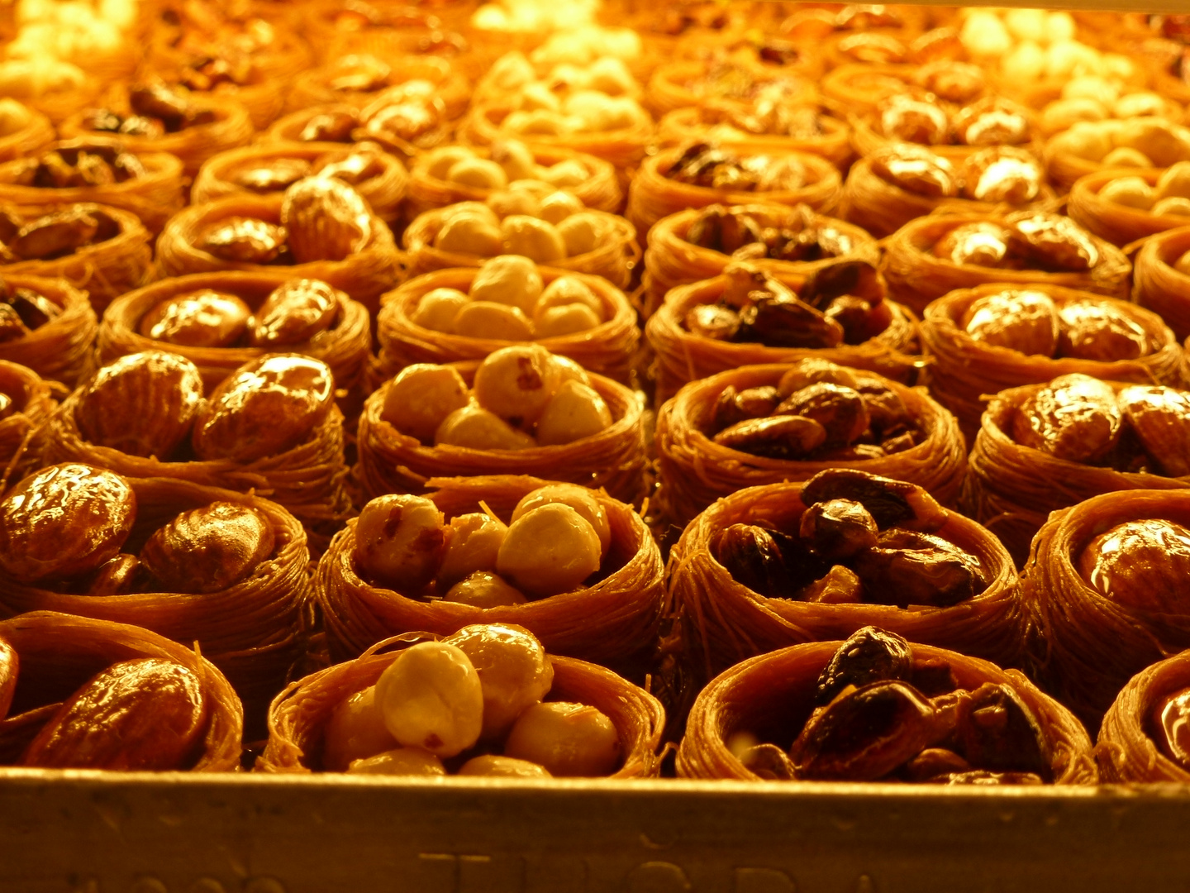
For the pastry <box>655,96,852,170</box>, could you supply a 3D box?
[{"bbox_3d":[0.041,-0.077,0.514,0.050,0.029,0.050,0,24,0],"label":"pastry"}]

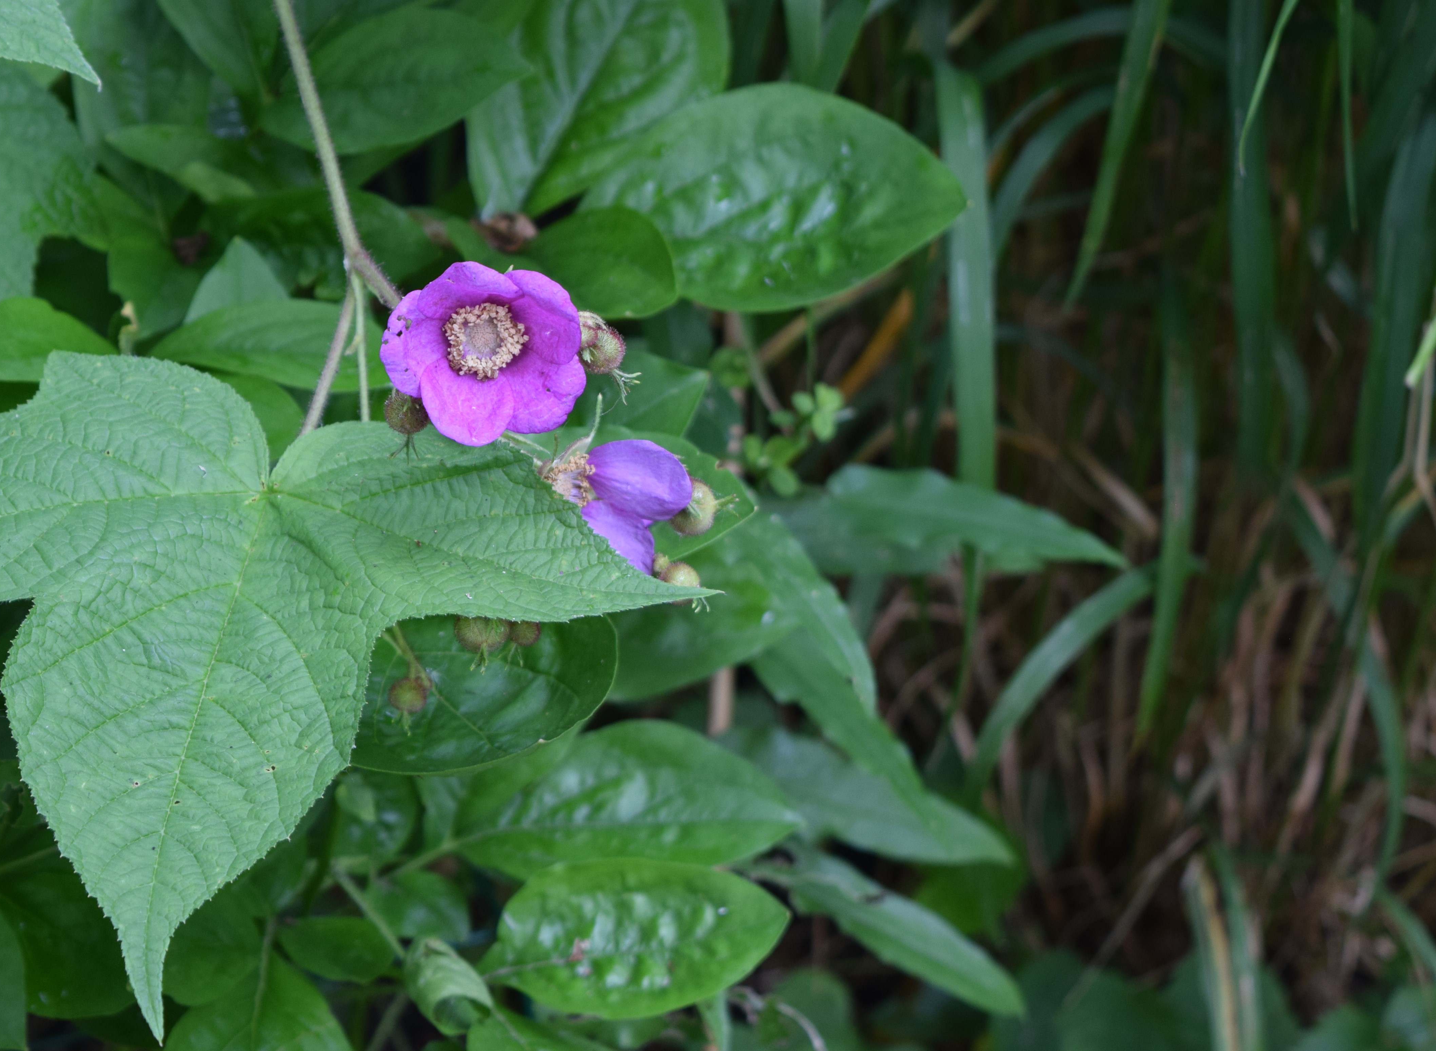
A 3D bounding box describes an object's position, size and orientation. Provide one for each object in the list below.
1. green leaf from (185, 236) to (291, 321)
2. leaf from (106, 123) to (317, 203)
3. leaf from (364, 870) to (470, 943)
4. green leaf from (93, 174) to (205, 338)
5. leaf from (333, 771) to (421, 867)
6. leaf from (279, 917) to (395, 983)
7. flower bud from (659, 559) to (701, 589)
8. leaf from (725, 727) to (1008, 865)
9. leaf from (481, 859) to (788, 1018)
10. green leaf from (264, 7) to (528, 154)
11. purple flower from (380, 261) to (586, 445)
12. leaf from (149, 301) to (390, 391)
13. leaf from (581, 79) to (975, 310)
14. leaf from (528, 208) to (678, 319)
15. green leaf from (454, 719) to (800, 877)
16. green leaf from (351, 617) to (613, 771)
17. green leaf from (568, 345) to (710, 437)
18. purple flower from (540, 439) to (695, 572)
[{"bbox_3d":[-0.127,-0.064,0.950,0.032,0.008,0.036,0,56,0],"label":"green leaf"},{"bbox_3d":[-0.141,-0.101,1.000,0.060,0.010,0.029,5,50,8],"label":"leaf"},{"bbox_3d":[-0.085,0.109,1.020,0.029,0.008,0.027,9,45,5],"label":"leaf"},{"bbox_3d":[-0.142,-0.068,0.900,0.024,0.010,0.041,7,60,4],"label":"green leaf"},{"bbox_3d":[-0.093,0.079,0.980,0.026,0.009,0.033,5,53,-3],"label":"leaf"},{"bbox_3d":[-0.102,0.113,0.960,0.033,0.008,0.024,5,47,4],"label":"leaf"},{"bbox_3d":[-0.008,0.012,0.820,0.009,0.009,0.009,0,23,0],"label":"flower bud"},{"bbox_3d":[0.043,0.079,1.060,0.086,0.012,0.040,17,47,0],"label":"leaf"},{"bbox_3d":[-0.020,0.100,0.870,0.073,0.012,0.036,-9,60,-5],"label":"leaf"},{"bbox_3d":[-0.085,-0.118,0.950,0.068,0.012,0.033,-9,58,-6],"label":"green leaf"},{"bbox_3d":[-0.049,-0.036,0.755,0.043,0.038,0.020,0,0,-2],"label":"purple flower"},{"bbox_3d":[-0.108,-0.043,0.880,0.064,0.010,0.027,5,44,5],"label":"leaf"},{"bbox_3d":[0.014,-0.083,0.910,0.096,0.015,0.054,-4,63,-2],"label":"leaf"},{"bbox_3d":[-0.031,-0.068,0.930,0.046,0.009,0.036,9,53,3],"label":"leaf"},{"bbox_3d":[-0.023,0.069,0.910,0.086,0.013,0.038,-3,57,-2],"label":"green leaf"},{"bbox_3d":[-0.052,0.037,0.800,0.057,0.012,0.039,12,66,6],"label":"green leaf"},{"bbox_3d":[-0.022,-0.032,0.890,0.050,0.009,0.034,-11,55,-15],"label":"green leaf"},{"bbox_3d":[-0.022,-0.004,0.790,0.031,0.030,0.024,-3,7,30],"label":"purple flower"}]

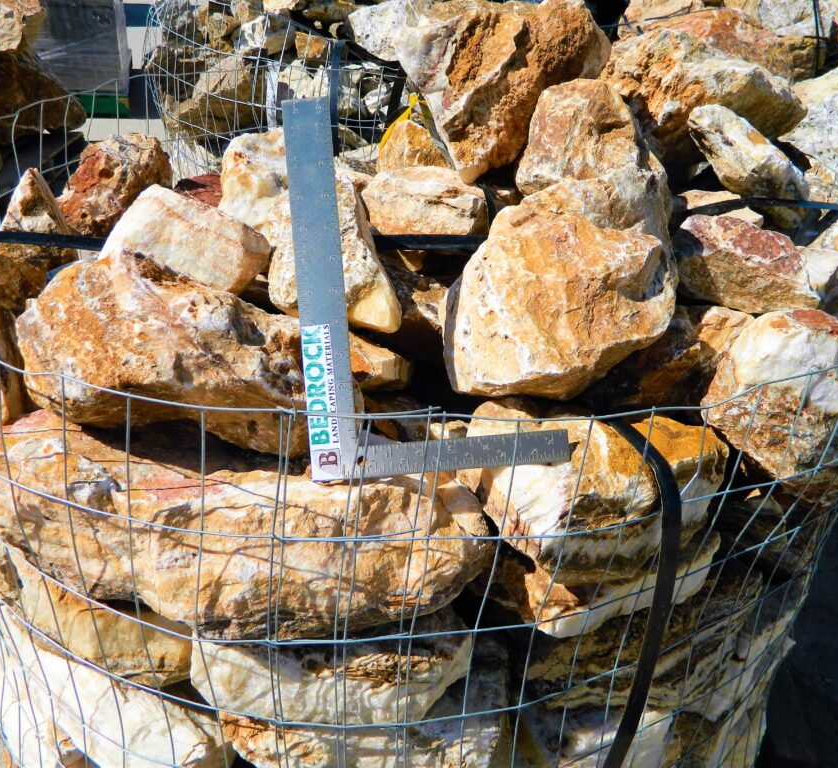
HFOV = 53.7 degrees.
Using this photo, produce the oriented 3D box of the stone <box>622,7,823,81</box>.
[{"bbox_3d":[0.544,-0.602,1.500,0.335,0.140,0.220,4,33,0],"label":"stone"}]

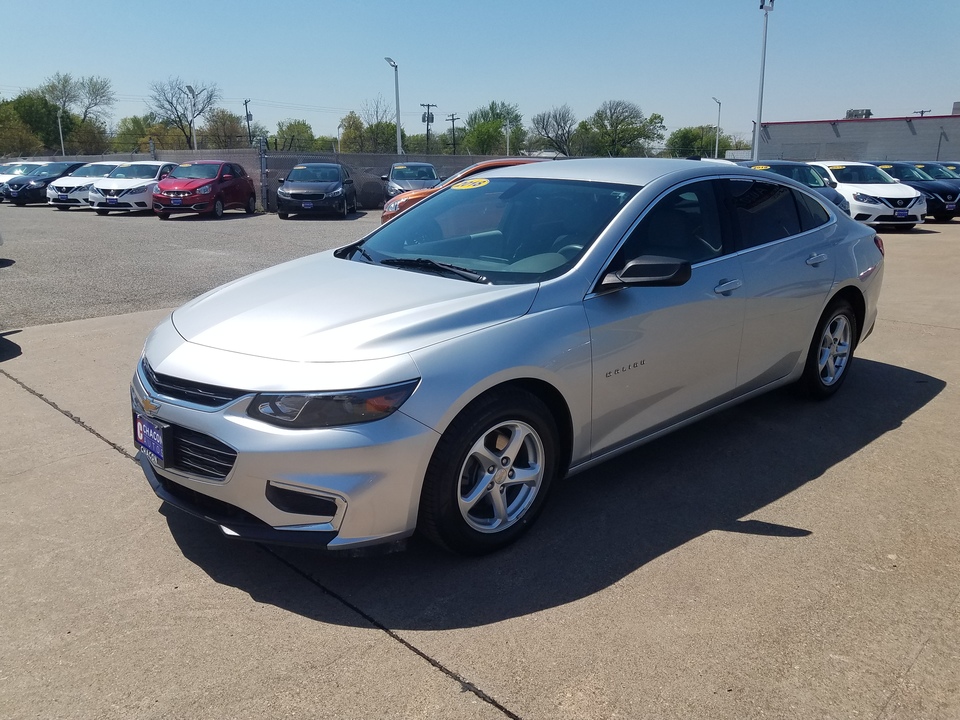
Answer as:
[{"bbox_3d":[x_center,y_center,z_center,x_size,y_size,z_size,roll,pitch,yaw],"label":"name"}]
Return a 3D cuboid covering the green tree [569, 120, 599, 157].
[{"bbox_3d":[10.136,-20.745,71.084,3.661,5.446,3.661,1,15,8],"label":"green tree"}]

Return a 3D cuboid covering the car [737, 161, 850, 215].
[{"bbox_3d":[5.898,-3.281,14.704,1.770,1.480,4.620,2,15,6],"label":"car"}]

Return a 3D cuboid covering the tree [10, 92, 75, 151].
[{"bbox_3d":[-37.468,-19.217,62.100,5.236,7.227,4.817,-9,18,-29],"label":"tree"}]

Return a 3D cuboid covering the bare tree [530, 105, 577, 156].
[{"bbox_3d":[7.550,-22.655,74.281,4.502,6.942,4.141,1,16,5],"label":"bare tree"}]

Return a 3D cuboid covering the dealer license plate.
[{"bbox_3d":[-1.250,0.299,2.753,0.035,0.165,0.310,-9,17,-40],"label":"dealer license plate"}]

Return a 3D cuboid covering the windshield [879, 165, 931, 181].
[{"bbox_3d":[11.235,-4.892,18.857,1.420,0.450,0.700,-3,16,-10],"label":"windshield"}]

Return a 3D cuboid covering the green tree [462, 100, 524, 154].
[{"bbox_3d":[1.750,-27.042,87.984,7.288,8.722,6.924,0,15,0],"label":"green tree"}]

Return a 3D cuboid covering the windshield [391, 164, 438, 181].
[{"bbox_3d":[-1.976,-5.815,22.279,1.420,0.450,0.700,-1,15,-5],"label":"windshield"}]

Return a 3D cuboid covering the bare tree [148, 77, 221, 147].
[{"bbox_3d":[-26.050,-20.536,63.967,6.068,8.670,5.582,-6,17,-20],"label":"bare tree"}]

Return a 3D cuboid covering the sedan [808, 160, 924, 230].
[{"bbox_3d":[9.080,-4.140,17.950,1.770,1.495,4.630,-2,15,-4],"label":"sedan"}]

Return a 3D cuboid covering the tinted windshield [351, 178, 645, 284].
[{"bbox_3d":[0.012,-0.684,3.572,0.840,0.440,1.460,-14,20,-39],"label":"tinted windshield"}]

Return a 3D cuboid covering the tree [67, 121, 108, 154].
[{"bbox_3d":[-25.791,-13.550,48.037,2.758,4.571,2.758,-8,17,-26],"label":"tree"}]

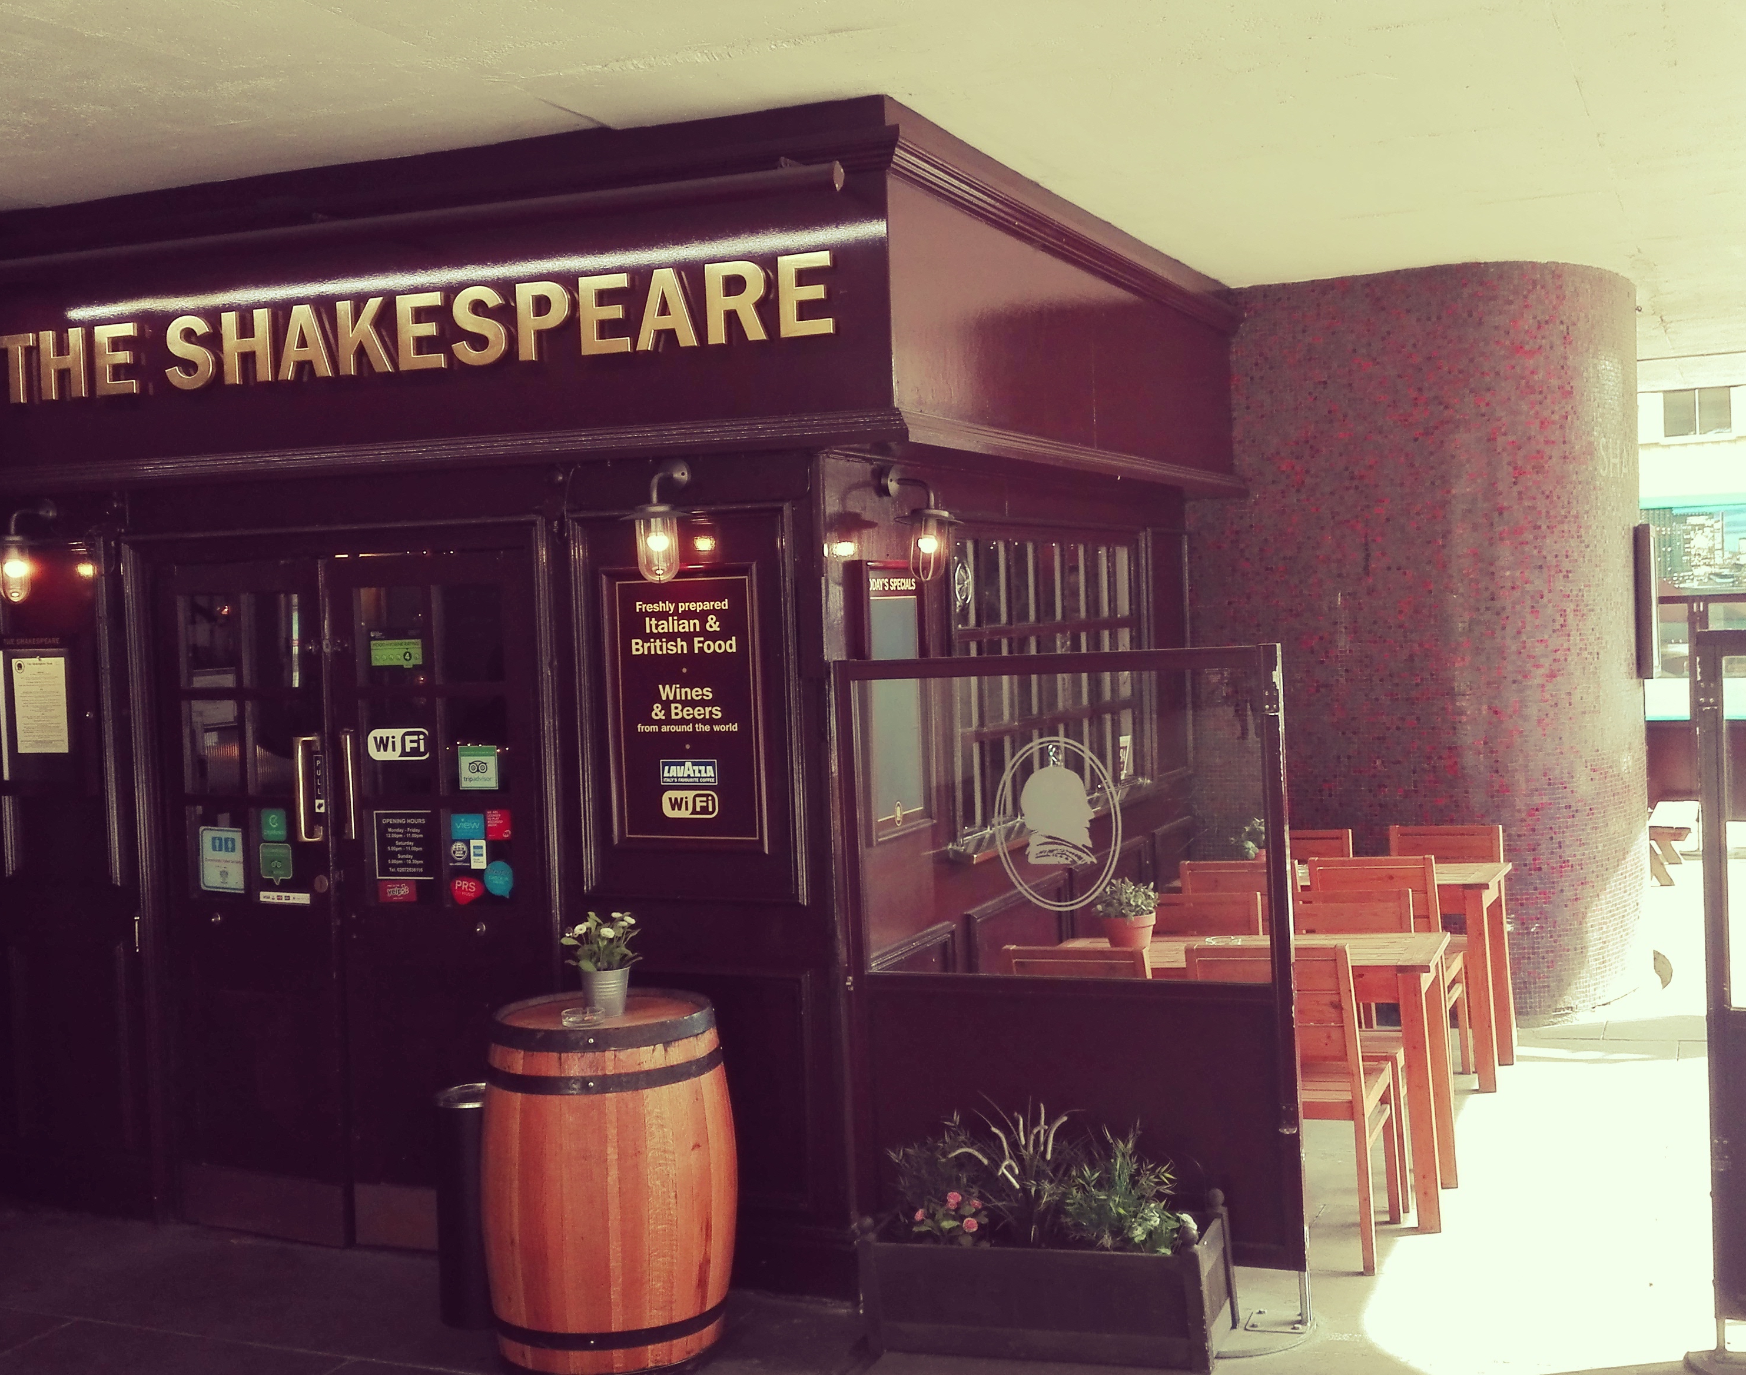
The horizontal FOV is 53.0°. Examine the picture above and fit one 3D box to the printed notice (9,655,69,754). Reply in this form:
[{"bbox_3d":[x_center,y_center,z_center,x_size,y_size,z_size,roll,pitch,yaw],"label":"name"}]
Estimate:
[{"bbox_3d":[-2.576,0.059,5.431,0.208,0.297,0.015,-1,3,18],"label":"printed notice"}]

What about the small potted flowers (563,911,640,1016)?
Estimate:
[{"bbox_3d":[-0.701,0.706,4.503,0.188,0.267,0.188,-2,3,0],"label":"small potted flowers"}]

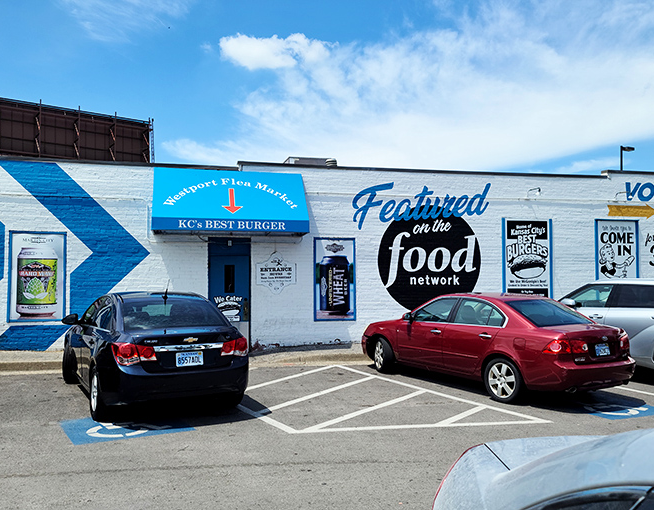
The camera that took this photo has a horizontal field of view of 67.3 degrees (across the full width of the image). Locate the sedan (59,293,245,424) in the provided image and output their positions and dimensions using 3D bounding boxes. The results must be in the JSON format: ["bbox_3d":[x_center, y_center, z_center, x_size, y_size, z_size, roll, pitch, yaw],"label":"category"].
[{"bbox_3d":[-2.747,1.350,7.453,1.796,1.476,4.597,3,-5,-33],"label":"sedan"}]

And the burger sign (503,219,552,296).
[{"bbox_3d":[5.151,0.162,12.557,1.420,2.152,0.060,0,-2,-10],"label":"burger sign"}]

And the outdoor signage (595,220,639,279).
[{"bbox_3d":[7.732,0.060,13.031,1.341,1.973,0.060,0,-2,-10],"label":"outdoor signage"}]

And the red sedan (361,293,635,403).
[{"bbox_3d":[2.470,1.412,8.431,1.805,1.480,4.740,3,-4,-32],"label":"red sedan"}]

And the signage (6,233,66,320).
[{"bbox_3d":[-6.184,0.464,10.483,1.123,1.919,0.060,0,-2,-10],"label":"signage"}]

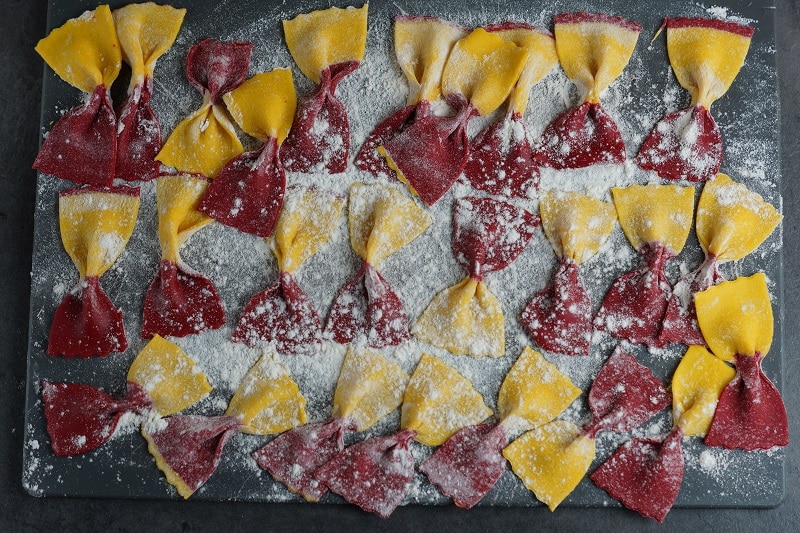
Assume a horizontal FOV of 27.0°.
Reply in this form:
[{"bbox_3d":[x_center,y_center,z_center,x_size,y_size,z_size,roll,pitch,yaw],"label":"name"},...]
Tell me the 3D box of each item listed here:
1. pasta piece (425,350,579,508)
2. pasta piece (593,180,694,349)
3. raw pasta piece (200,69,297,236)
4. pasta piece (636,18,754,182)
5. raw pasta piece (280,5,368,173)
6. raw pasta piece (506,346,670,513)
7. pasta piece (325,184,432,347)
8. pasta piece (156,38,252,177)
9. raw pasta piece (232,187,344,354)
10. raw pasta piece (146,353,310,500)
[{"bbox_3d":[0.044,0.071,0.732,0.031,0.014,0.075,43,83,6],"label":"pasta piece"},{"bbox_3d":[0.108,-0.004,0.744,0.036,0.014,0.075,12,81,2],"label":"pasta piece"},{"bbox_3d":[-0.066,-0.054,0.747,0.037,0.014,0.078,11,81,2],"label":"raw pasta piece"},{"bbox_3d":[0.134,-0.077,0.755,0.040,0.014,0.078,14,81,2],"label":"pasta piece"},{"bbox_3d":[-0.038,-0.083,0.756,0.038,0.014,0.081,6,81,1],"label":"raw pasta piece"},{"bbox_3d":[0.082,0.070,0.732,0.072,0.014,0.034,-42,83,-6],"label":"raw pasta piece"},{"bbox_3d":[-0.009,0.000,0.743,0.040,0.014,0.074,10,81,2],"label":"pasta piece"},{"bbox_3d":[-0.084,-0.073,0.755,0.038,0.014,0.066,15,81,2],"label":"pasta piece"},{"bbox_3d":[-0.046,0.002,0.743,0.040,0.014,0.075,14,81,2],"label":"raw pasta piece"},{"bbox_3d":[-0.075,0.069,0.732,0.068,0.014,0.037,-31,82,-5],"label":"raw pasta piece"}]

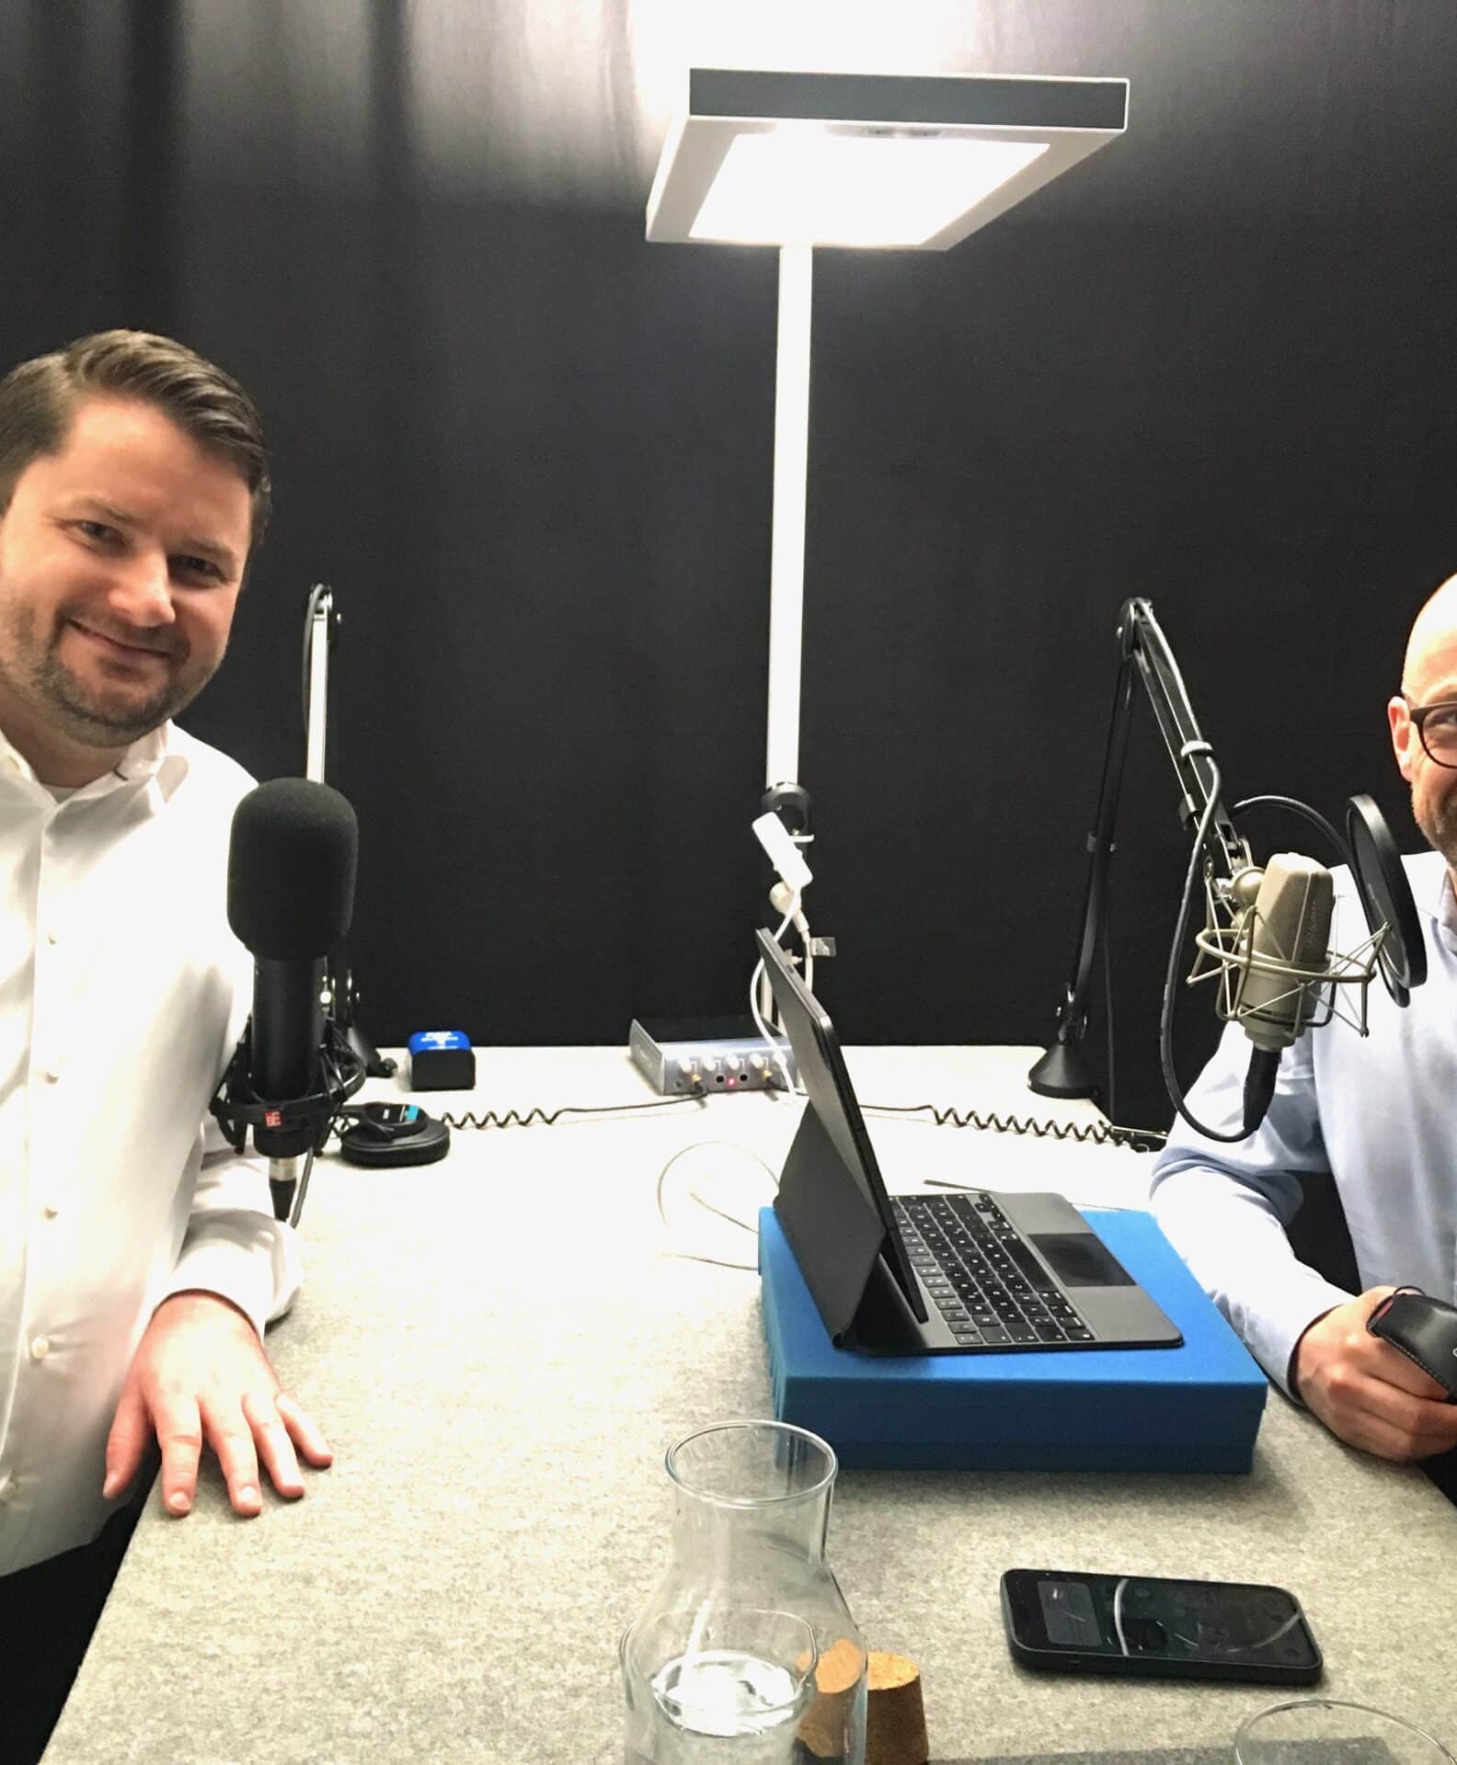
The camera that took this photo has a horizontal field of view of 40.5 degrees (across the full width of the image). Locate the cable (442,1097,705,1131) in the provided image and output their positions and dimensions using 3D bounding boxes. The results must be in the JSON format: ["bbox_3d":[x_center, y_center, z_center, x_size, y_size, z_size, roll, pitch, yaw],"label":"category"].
[{"bbox_3d":[-0.148,0.226,1.948,0.276,0.020,0.040,-2,12,-19],"label":"cable"}]

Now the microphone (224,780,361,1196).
[{"bbox_3d":[-0.317,0.079,1.435,0.094,0.299,0.094,4,12,-1],"label":"microphone"}]

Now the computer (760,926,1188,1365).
[{"bbox_3d":[0.164,0.171,1.413,0.257,0.232,0.278,0,12,-8],"label":"computer"}]

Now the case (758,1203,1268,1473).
[{"bbox_3d":[0.186,0.321,1.421,0.311,0.064,0.299,1,12,-3],"label":"case"}]

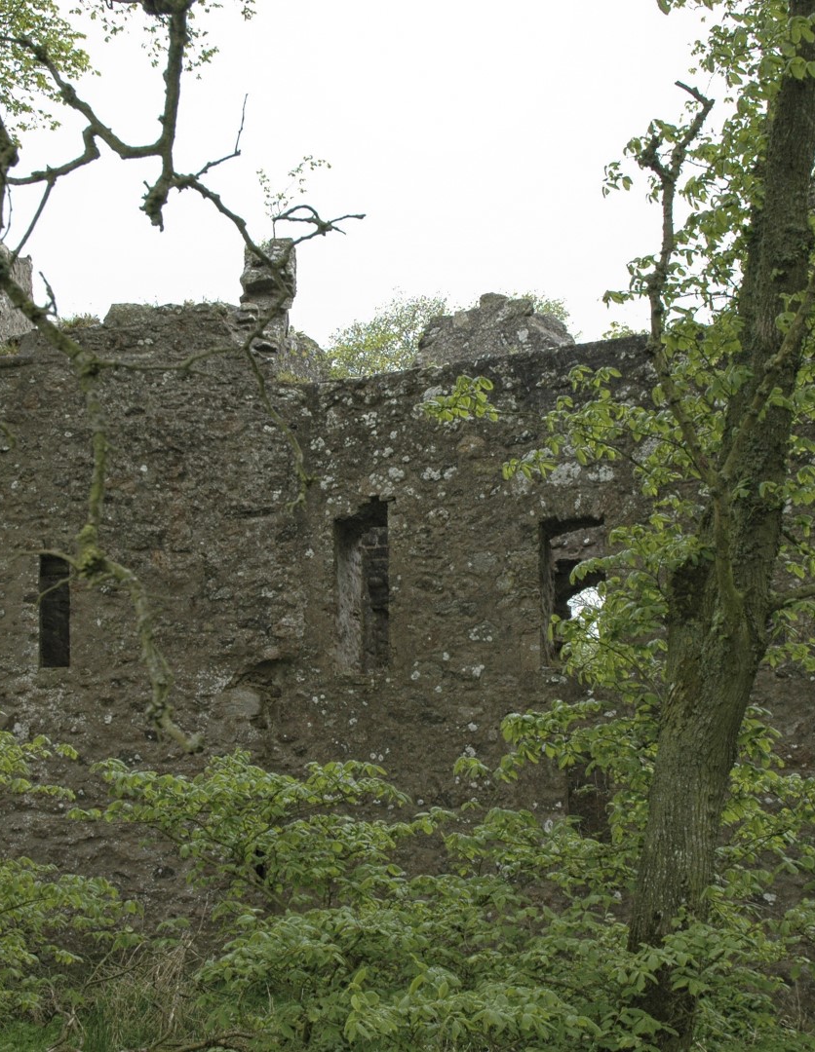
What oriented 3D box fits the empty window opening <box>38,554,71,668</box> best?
[{"bbox_3d":[-3.895,0.958,16.623,0.462,1.329,0.450,-2,-5,25],"label":"empty window opening"}]

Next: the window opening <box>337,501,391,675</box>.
[{"bbox_3d":[-0.333,0.627,14.928,0.628,1.756,0.500,-2,-5,29],"label":"window opening"}]

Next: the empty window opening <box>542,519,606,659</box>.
[{"bbox_3d":[1.682,0.623,13.808,0.685,1.378,0.500,-2,-5,29],"label":"empty window opening"}]

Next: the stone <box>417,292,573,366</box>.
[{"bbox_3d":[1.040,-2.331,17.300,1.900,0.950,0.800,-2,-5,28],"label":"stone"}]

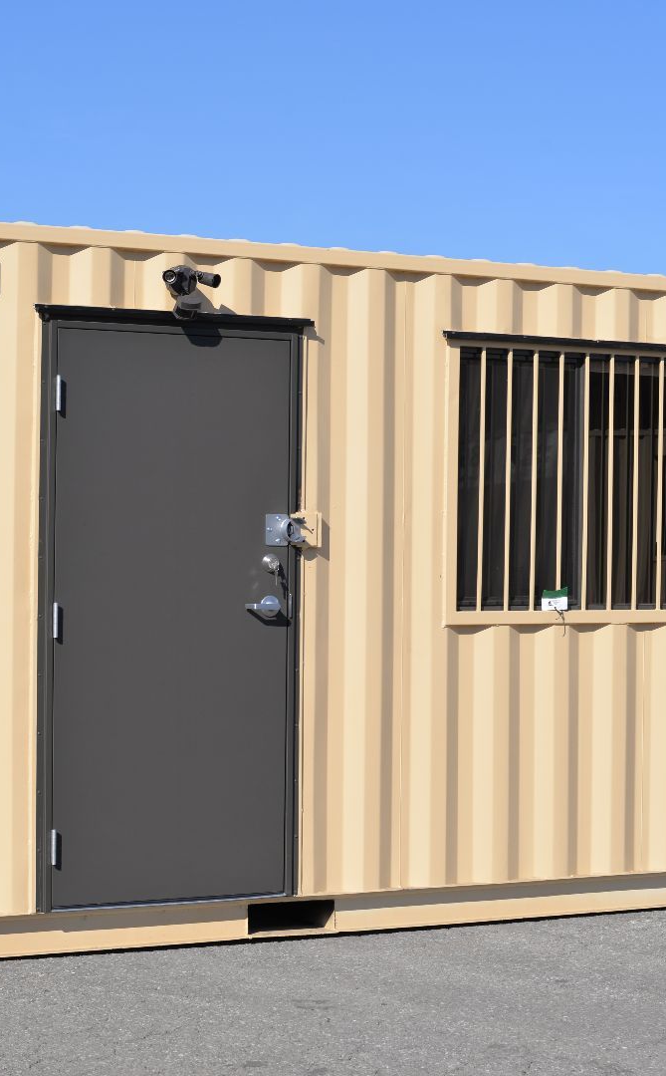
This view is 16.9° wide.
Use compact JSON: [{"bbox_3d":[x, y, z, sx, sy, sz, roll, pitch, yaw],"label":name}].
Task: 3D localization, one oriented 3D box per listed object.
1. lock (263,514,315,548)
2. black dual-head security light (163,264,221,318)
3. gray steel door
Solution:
[{"bbox_3d":[-0.148,-0.028,8.263,0.204,0.120,0.065,1,0,-28],"label":"lock"},{"bbox_3d":[-0.512,-0.879,8.015,0.220,0.189,0.155,1,0,-28],"label":"black dual-head security light"},{"bbox_3d":[-0.591,0.277,8.083,1.013,2.073,0.065,1,0,-28],"label":"gray steel door"}]

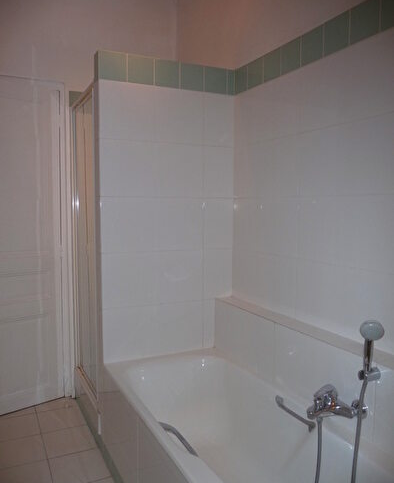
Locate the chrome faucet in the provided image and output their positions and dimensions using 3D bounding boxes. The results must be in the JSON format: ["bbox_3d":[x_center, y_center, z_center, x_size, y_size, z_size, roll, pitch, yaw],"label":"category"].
[{"bbox_3d":[0.491,0.590,1.579,0.175,0.115,0.175,-2,6,-26],"label":"chrome faucet"}]

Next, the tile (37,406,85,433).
[{"bbox_3d":[-0.904,1.179,2.825,0.280,0.010,0.298,-2,6,-26],"label":"tile"}]

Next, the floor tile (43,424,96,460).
[{"bbox_3d":[-0.772,1.203,2.559,0.280,0.010,0.298,-2,6,-26],"label":"floor tile"}]

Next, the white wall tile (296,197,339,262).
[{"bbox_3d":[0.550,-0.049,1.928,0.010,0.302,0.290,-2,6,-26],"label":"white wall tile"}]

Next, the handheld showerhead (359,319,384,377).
[{"bbox_3d":[0.606,0.374,1.475,0.065,0.205,0.085,-4,7,-44],"label":"handheld showerhead"}]

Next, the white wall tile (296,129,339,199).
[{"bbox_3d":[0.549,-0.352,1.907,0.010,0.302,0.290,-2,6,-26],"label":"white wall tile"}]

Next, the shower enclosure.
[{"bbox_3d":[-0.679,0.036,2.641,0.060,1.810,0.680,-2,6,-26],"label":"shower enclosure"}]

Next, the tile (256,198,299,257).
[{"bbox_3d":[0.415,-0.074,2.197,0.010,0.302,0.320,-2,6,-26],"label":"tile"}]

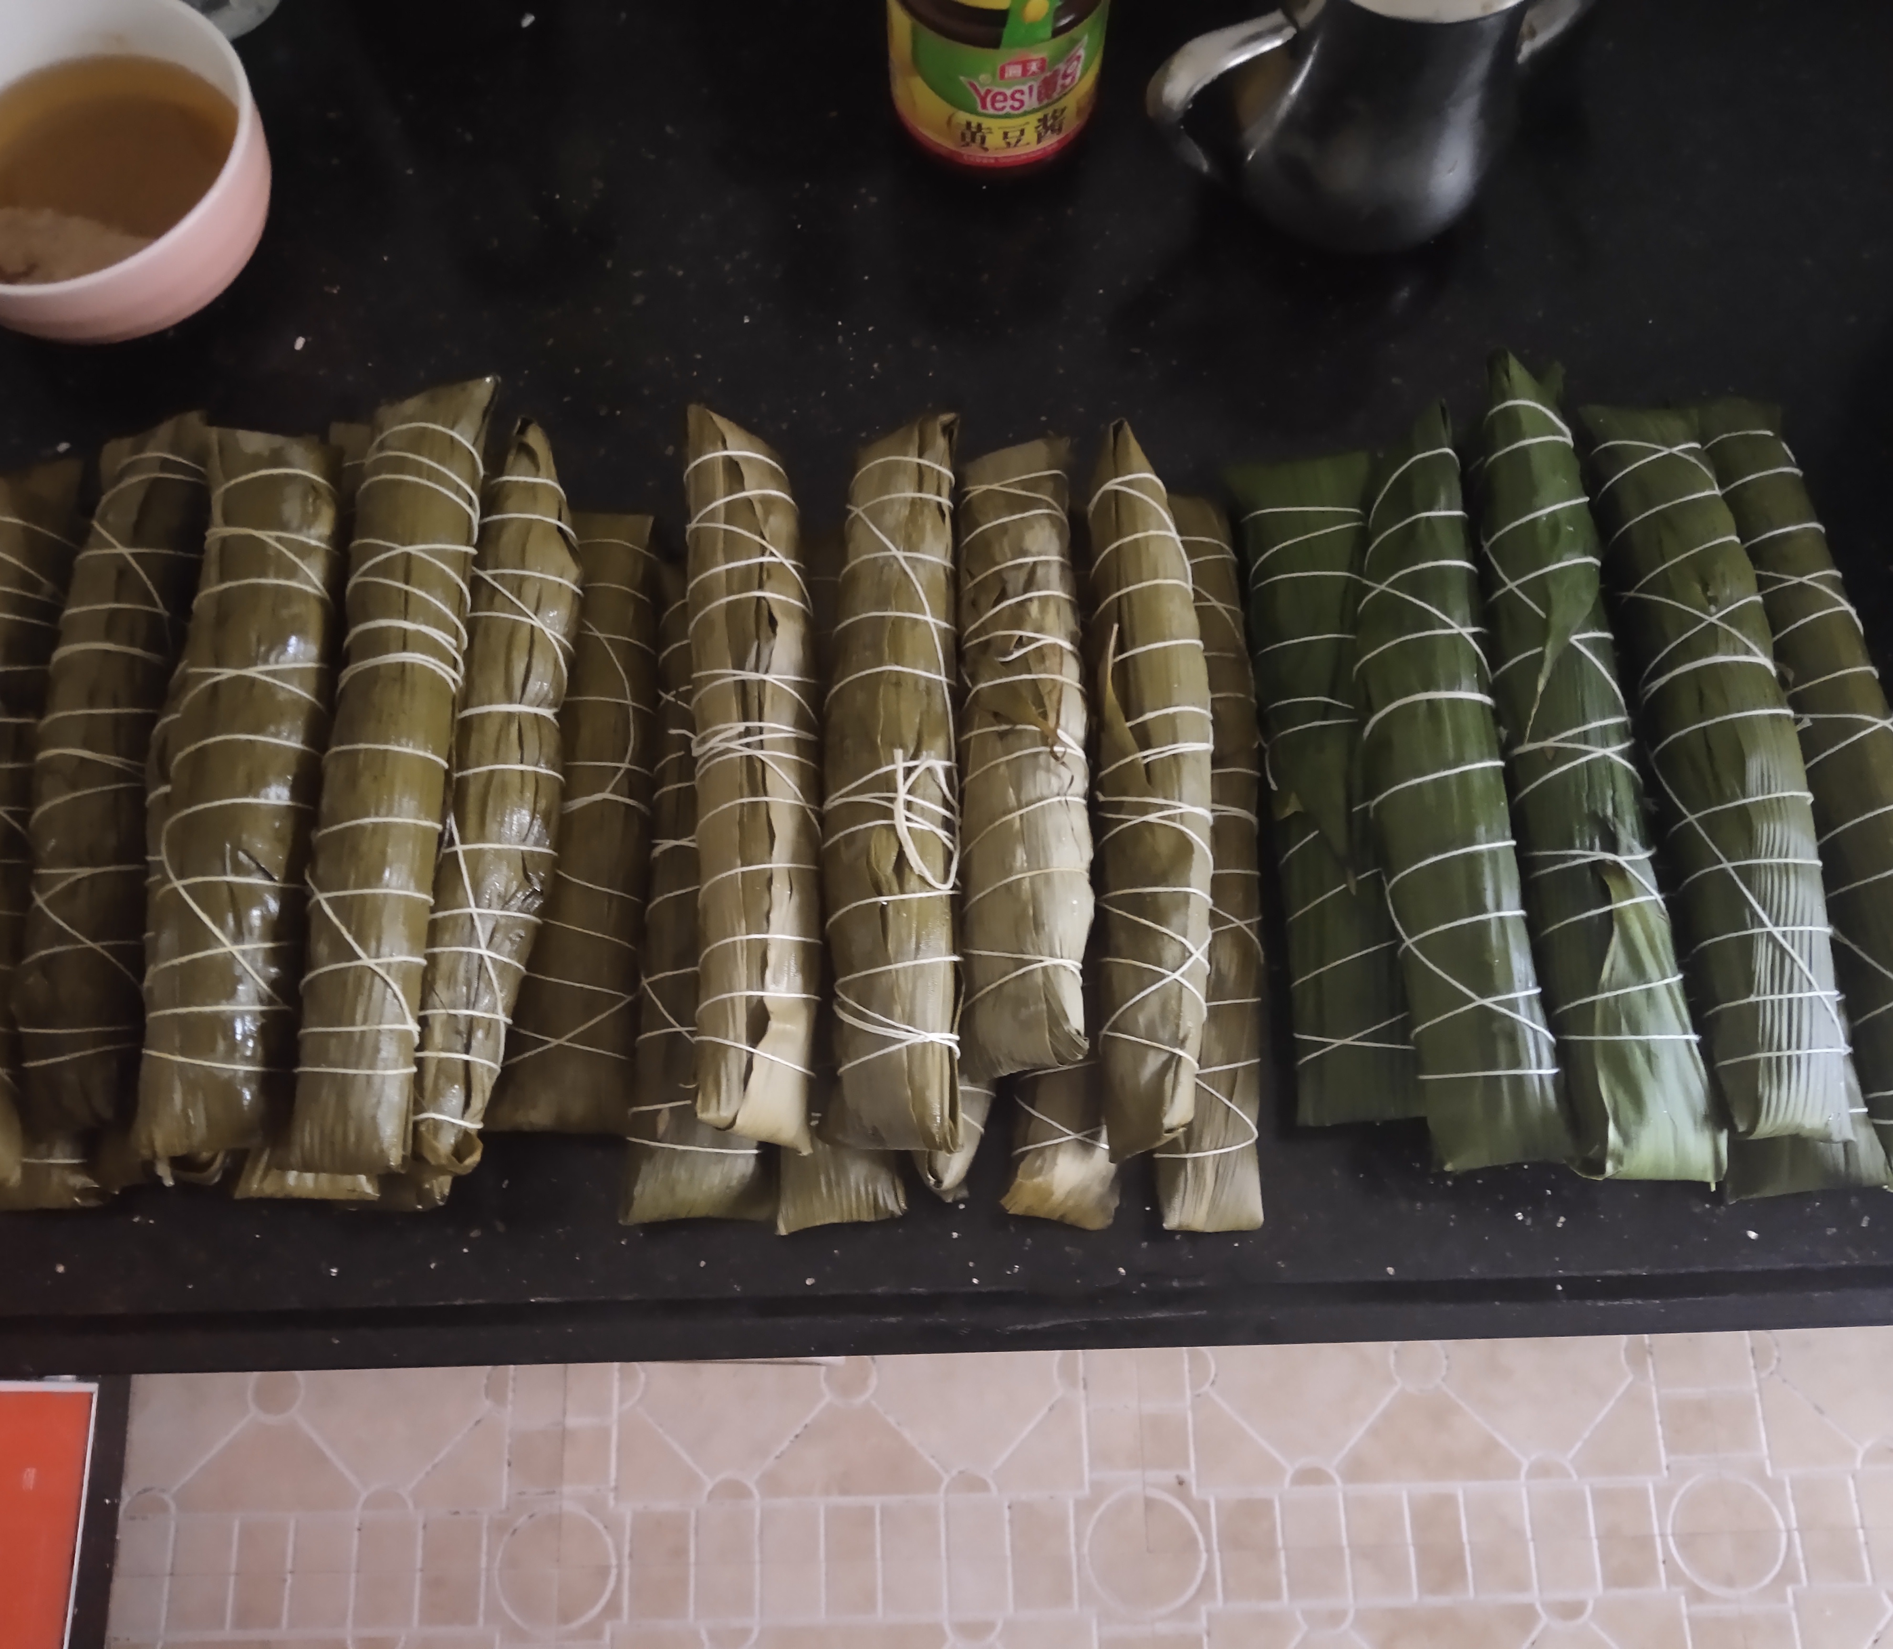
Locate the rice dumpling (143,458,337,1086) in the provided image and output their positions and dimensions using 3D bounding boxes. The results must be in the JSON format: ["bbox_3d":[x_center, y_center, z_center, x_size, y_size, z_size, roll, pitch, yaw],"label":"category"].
[{"bbox_3d":[-0.192,-0.018,0.447,0.038,0.036,0.184,-2,73,-2],"label":"rice dumpling"}]

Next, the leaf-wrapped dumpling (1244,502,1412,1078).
[{"bbox_3d":[0.112,-0.015,0.482,0.040,0.034,0.190,-1,73,-1],"label":"leaf-wrapped dumpling"}]

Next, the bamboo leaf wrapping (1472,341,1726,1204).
[{"bbox_3d":[0.191,-0.026,0.496,0.045,0.043,0.262,-1,72,-1],"label":"bamboo leaf wrapping"}]

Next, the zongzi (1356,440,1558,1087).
[{"bbox_3d":[0.185,-0.024,0.596,0.047,0.042,0.267,-1,74,-1],"label":"zongzi"}]

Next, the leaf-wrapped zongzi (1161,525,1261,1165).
[{"bbox_3d":[0.082,0.005,0.546,0.033,0.031,0.246,0,73,0],"label":"leaf-wrapped zongzi"}]

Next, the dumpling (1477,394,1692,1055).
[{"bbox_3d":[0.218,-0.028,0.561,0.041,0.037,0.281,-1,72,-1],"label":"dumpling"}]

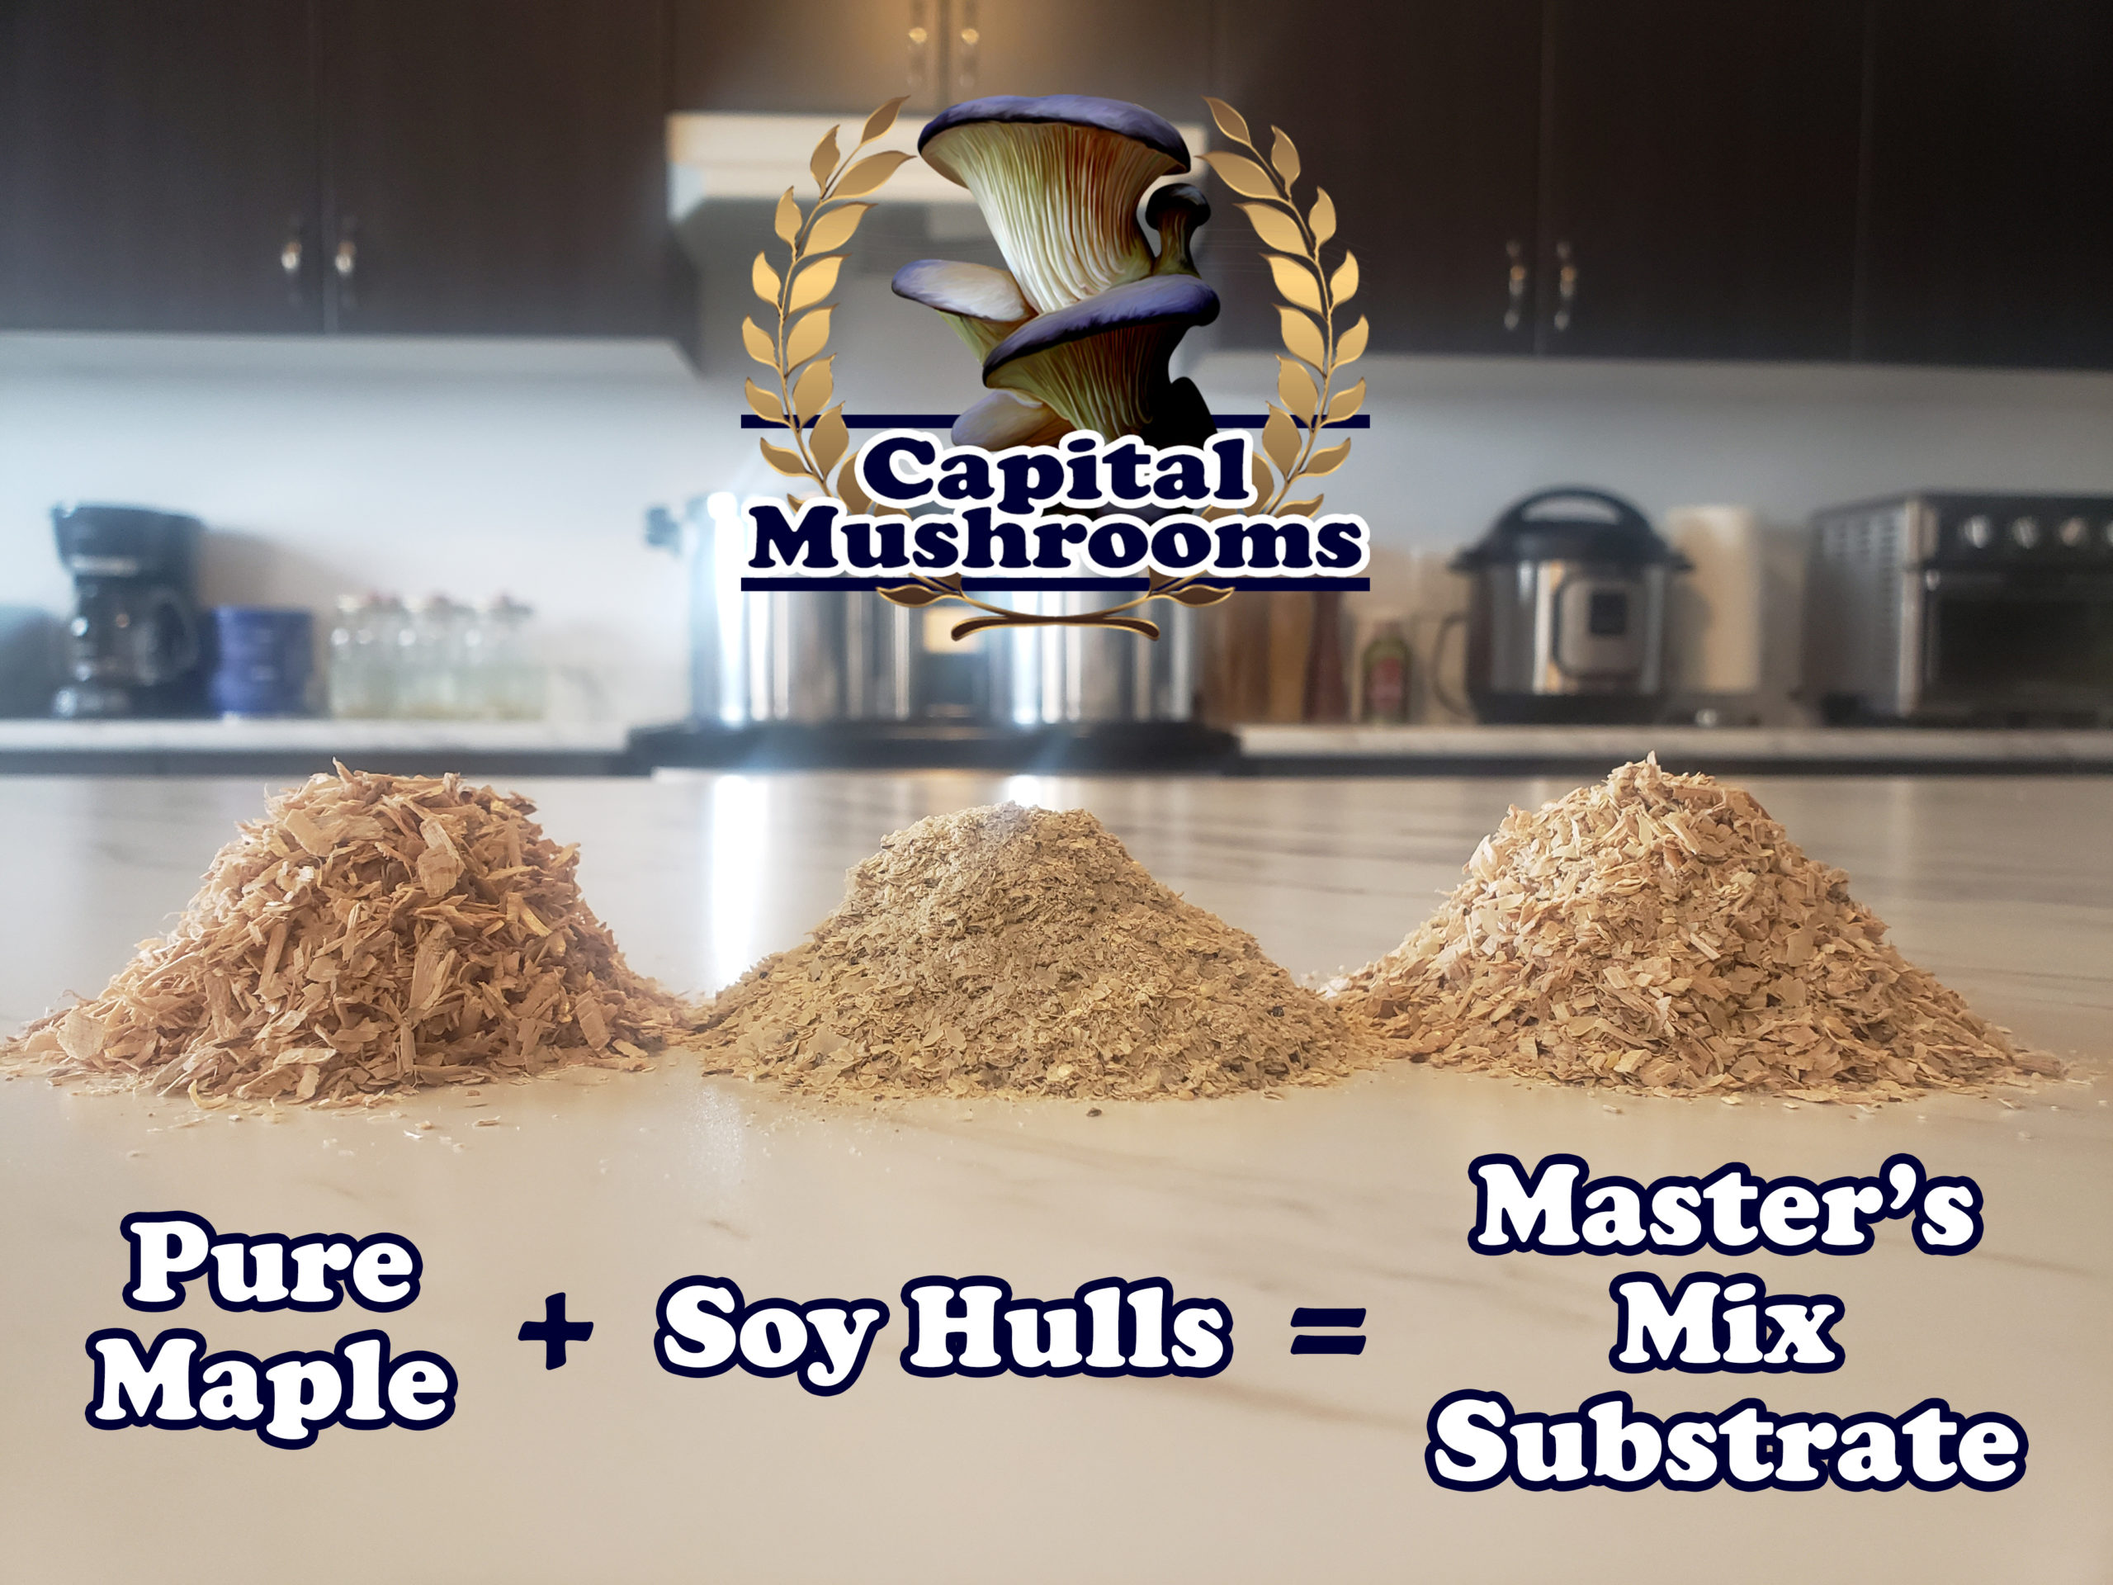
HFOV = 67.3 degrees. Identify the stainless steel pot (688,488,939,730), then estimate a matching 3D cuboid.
[{"bbox_3d":[-0.339,-0.252,2.168,0.335,0.315,0.325,0,4,-2],"label":"stainless steel pot"}]

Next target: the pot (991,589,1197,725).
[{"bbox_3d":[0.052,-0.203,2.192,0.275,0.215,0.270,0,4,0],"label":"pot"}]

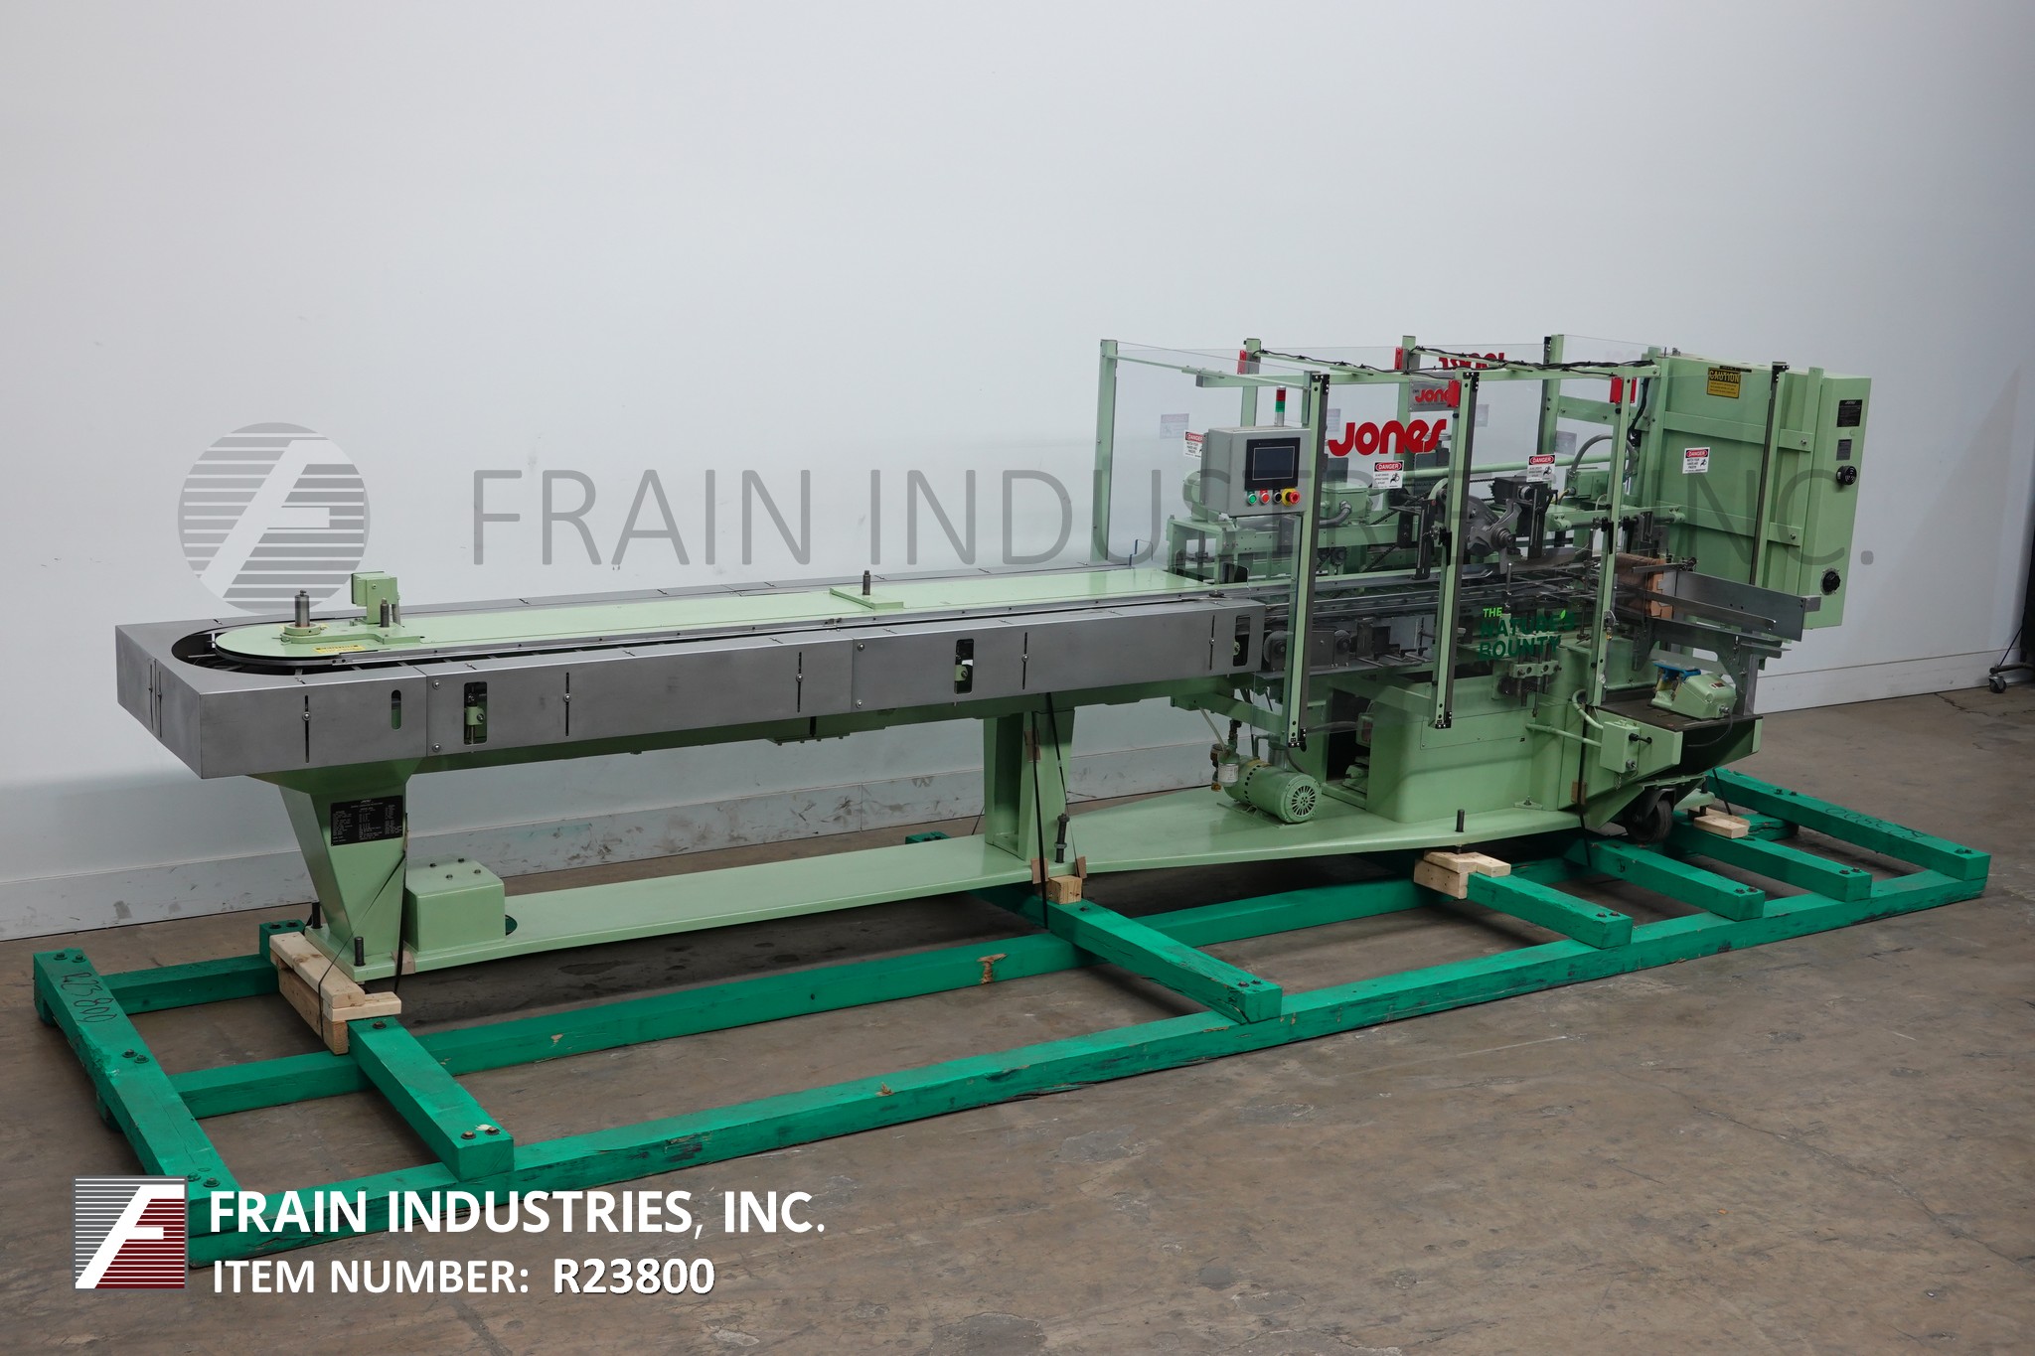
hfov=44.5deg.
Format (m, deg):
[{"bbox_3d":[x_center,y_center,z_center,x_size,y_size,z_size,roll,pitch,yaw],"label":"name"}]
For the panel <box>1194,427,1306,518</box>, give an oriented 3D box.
[{"bbox_3d":[0.762,-0.662,7.914,0.305,0.262,0.162,-6,15,-32],"label":"panel"}]

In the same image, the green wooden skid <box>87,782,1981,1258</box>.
[{"bbox_3d":[0.338,0.831,8.393,6.641,0.176,1.909,-6,15,-32],"label":"green wooden skid"}]

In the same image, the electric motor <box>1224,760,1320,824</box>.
[{"bbox_3d":[0.911,0.395,8.880,0.168,0.173,0.320,-8,17,-36],"label":"electric motor"}]

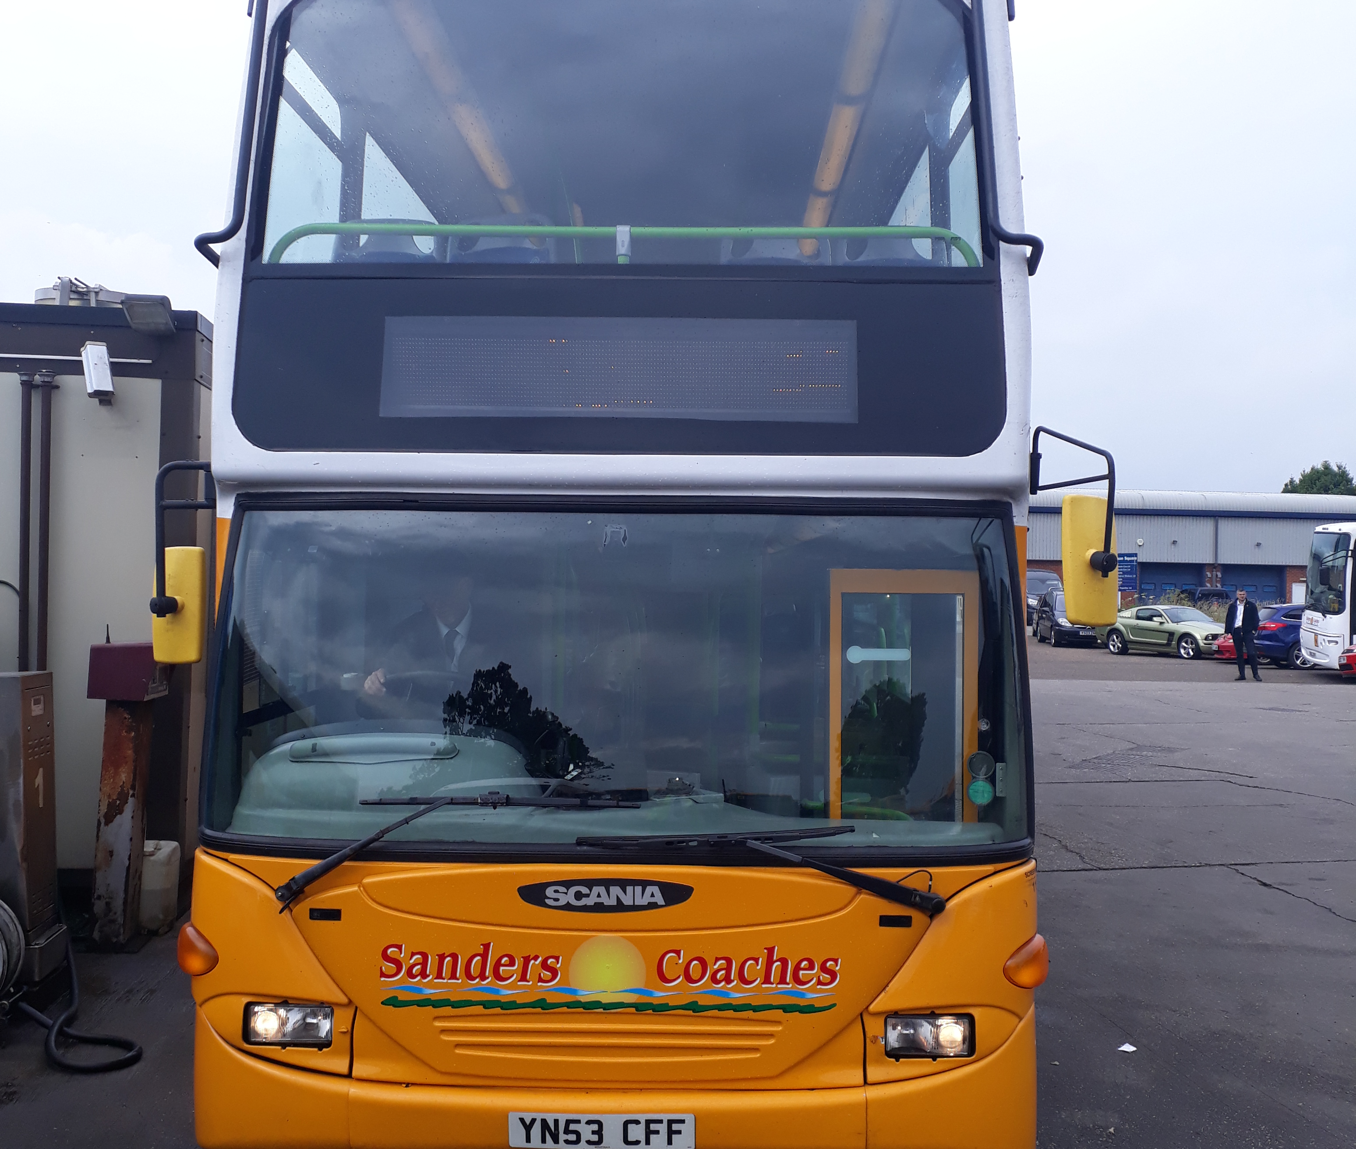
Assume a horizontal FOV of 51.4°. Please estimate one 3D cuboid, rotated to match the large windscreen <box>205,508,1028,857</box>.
[{"bbox_3d":[-0.183,0.305,4.200,2.420,1.040,0.260,1,-8,1],"label":"large windscreen"}]

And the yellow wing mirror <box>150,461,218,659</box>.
[{"bbox_3d":[-1.497,-0.036,4.270,0.180,0.610,0.160,0,0,12],"label":"yellow wing mirror"}]

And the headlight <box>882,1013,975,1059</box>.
[{"bbox_3d":[0.715,1.313,4.010,0.260,0.127,0.090,1,0,-2],"label":"headlight"}]

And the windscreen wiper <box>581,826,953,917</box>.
[{"bbox_3d":[0.230,0.838,3.990,1.040,0.255,0.130,1,0,1],"label":"windscreen wiper"}]

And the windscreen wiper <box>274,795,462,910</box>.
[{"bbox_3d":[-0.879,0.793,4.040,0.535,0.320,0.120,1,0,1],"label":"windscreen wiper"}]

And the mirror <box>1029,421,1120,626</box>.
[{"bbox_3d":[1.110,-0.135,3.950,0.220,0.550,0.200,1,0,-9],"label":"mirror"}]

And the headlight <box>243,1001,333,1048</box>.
[{"bbox_3d":[-1.130,1.305,4.090,0.255,0.132,0.120,1,0,1],"label":"headlight"}]

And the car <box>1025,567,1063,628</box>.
[{"bbox_3d":[15.900,1.080,62.000,1.950,2.300,5.000,0,0,7],"label":"car"}]

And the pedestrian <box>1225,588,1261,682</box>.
[{"bbox_3d":[10.900,1.185,27.200,0.600,1.780,0.360,0,0,33],"label":"pedestrian"}]

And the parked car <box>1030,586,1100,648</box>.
[{"bbox_3d":[12.720,1.400,44.900,1.850,1.700,4.500,0,0,7],"label":"parked car"}]

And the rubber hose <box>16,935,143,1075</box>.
[{"bbox_3d":[-2.440,1.700,5.740,0.460,0.360,0.900,1,0,-25],"label":"rubber hose"}]

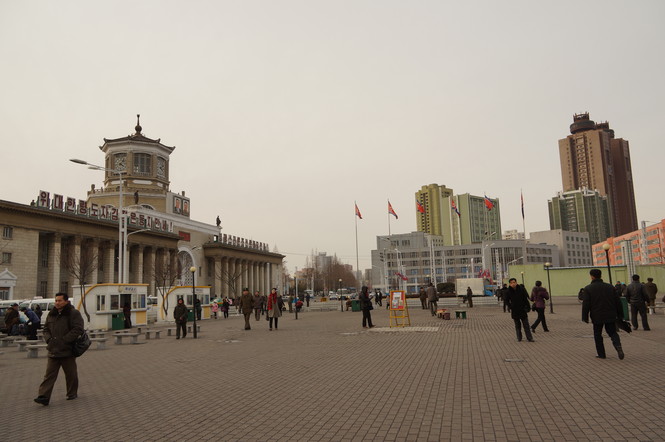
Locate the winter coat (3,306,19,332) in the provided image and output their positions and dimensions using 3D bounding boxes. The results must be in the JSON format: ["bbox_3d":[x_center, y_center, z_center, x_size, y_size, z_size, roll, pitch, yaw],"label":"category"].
[{"bbox_3d":[-15.151,4.599,23.500,0.680,1.050,0.550,-1,-8,-9],"label":"winter coat"}]

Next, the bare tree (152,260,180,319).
[{"bbox_3d":[-9.833,4.159,29.600,1.650,3.750,1.650,1,-8,-18],"label":"bare tree"}]

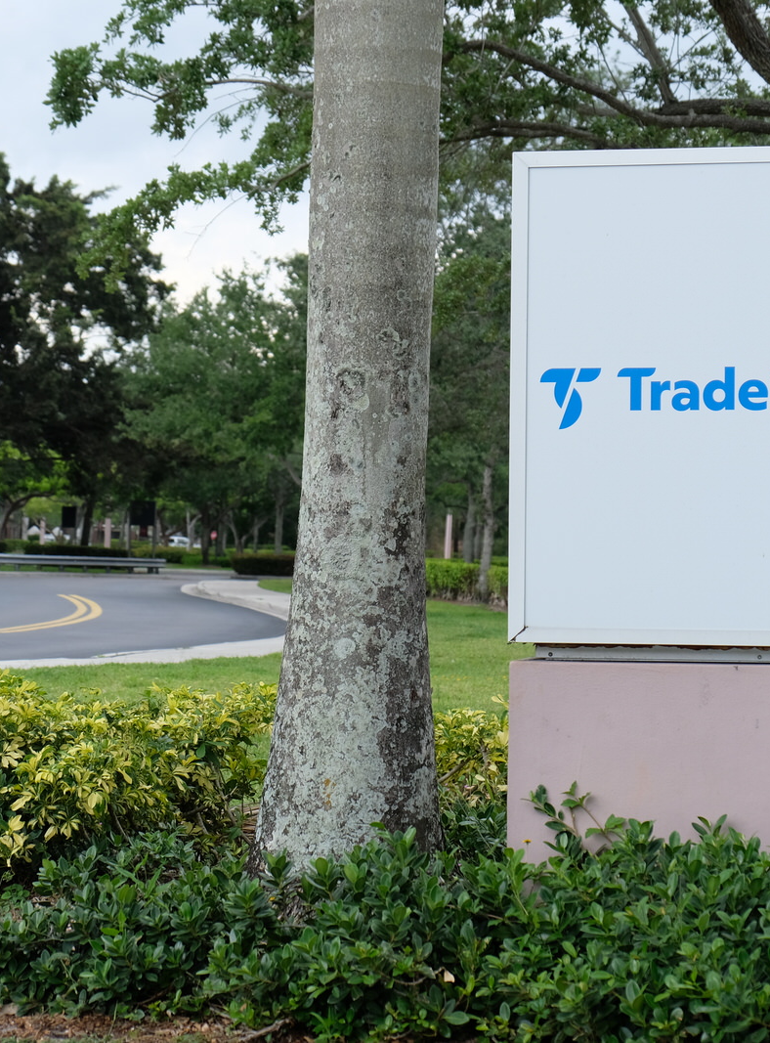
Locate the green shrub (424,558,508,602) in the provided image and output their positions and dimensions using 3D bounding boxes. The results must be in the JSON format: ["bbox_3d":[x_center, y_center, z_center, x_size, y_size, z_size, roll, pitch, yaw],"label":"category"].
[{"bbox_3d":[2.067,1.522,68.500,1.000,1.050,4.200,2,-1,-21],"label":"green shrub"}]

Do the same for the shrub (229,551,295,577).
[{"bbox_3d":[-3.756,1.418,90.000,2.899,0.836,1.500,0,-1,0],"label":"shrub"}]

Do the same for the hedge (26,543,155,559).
[{"bbox_3d":[-11.661,1.417,106.000,5.000,0.950,1.200,2,0,-3],"label":"hedge"}]

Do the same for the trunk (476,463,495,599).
[{"bbox_3d":[2.582,0.250,69.000,0.450,3.650,0.400,2,0,0],"label":"trunk"}]

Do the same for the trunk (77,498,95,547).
[{"bbox_3d":[-12.201,0.087,110.000,0.664,2.119,0.600,0,-1,0],"label":"trunk"}]

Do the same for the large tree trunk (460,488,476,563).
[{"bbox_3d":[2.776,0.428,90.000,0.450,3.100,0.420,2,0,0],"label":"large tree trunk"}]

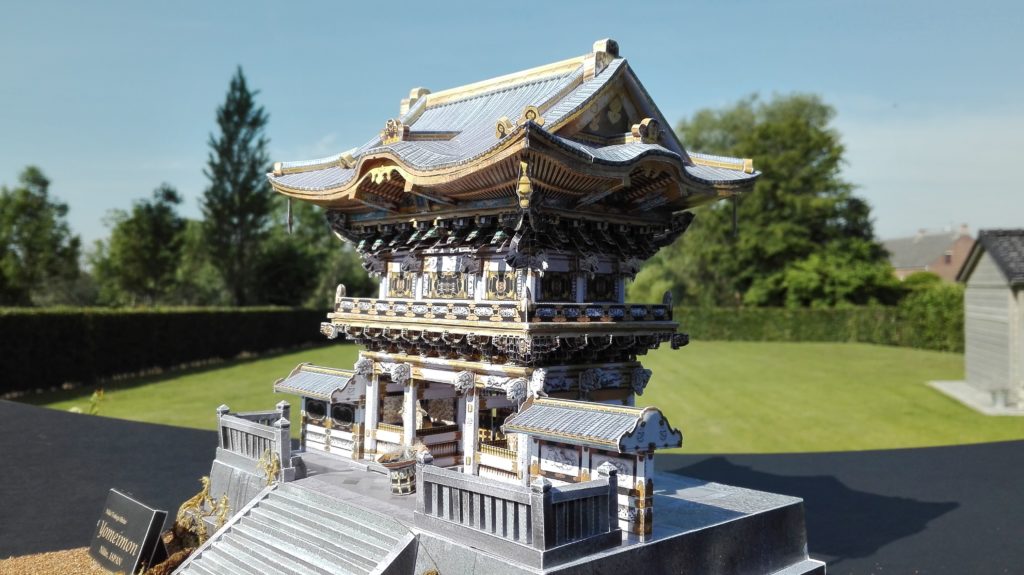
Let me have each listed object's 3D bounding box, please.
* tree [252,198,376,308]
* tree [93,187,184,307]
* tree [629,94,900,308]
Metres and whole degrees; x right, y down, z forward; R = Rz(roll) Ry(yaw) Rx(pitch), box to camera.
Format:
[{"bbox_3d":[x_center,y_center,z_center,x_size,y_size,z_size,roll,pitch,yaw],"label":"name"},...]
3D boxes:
[{"bbox_3d":[-10.781,-1.110,40.042,6.770,7.500,6.200,0,-1,0],"label":"tree"},{"bbox_3d":[-17.329,-1.148,34.041,4.450,7.260,4.300,0,-1,0],"label":"tree"},{"bbox_3d":[14.127,-4.066,41.119,14.760,13.460,11.000,0,-1,0],"label":"tree"}]

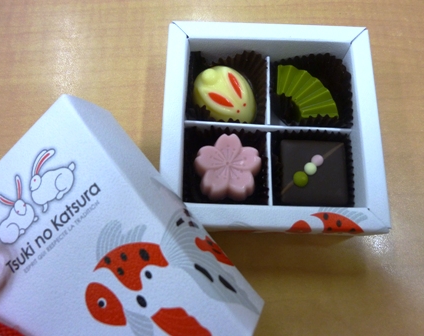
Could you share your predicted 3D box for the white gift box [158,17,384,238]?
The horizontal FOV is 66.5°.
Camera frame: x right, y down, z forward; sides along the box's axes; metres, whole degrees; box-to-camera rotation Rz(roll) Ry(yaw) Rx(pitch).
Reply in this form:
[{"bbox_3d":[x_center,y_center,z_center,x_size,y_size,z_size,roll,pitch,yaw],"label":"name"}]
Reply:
[{"bbox_3d":[0.023,-0.016,0.144,0.085,0.034,0.085,1,76,-1],"label":"white gift box"}]

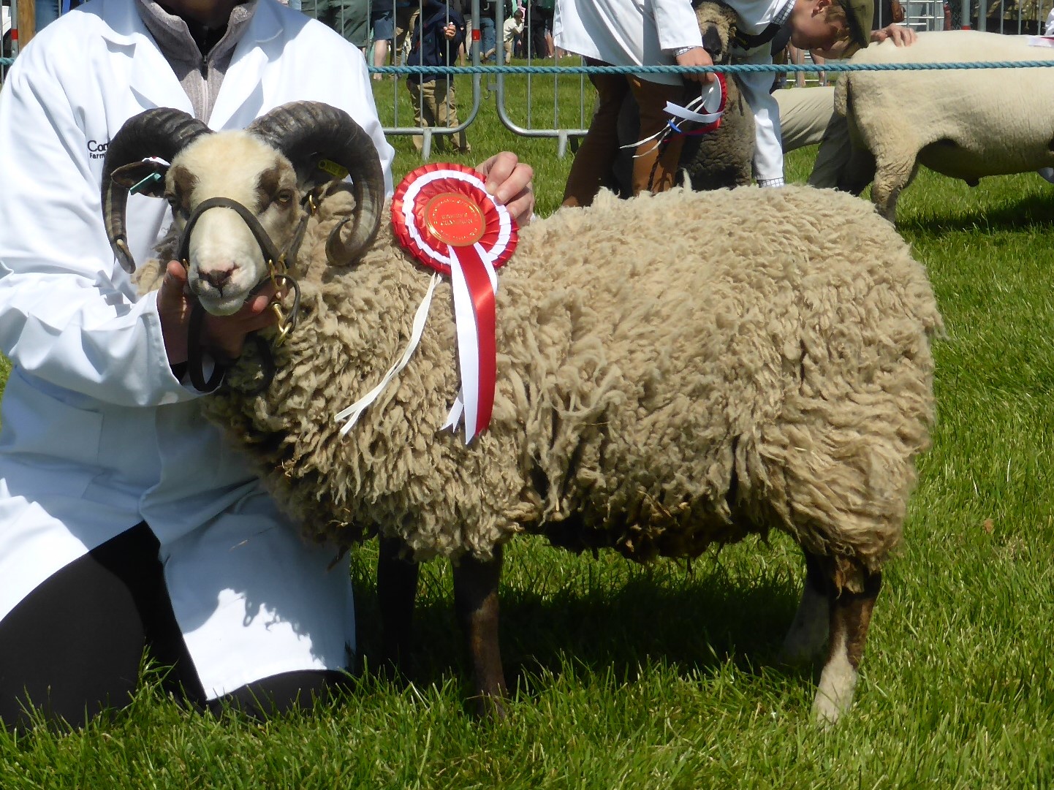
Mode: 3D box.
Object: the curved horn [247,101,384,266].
[{"bbox_3d":[-0.252,-0.252,1.780,0.155,0.190,0.150,3,12,14],"label":"curved horn"}]

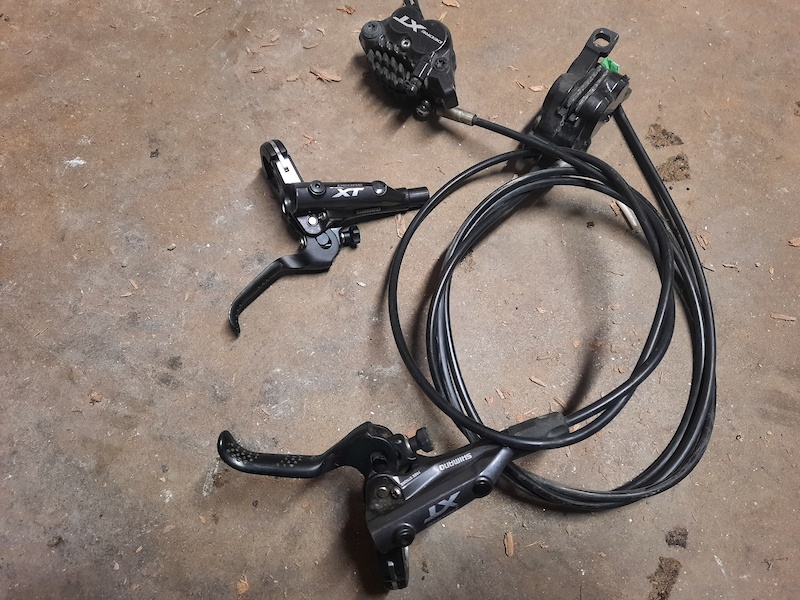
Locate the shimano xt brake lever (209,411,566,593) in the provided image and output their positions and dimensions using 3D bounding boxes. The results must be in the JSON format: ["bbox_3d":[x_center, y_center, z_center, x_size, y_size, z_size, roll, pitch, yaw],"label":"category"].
[{"bbox_3d":[-0.004,0.096,0.275,0.168,0.060,0.079,0,64,0],"label":"shimano xt brake lever"}]

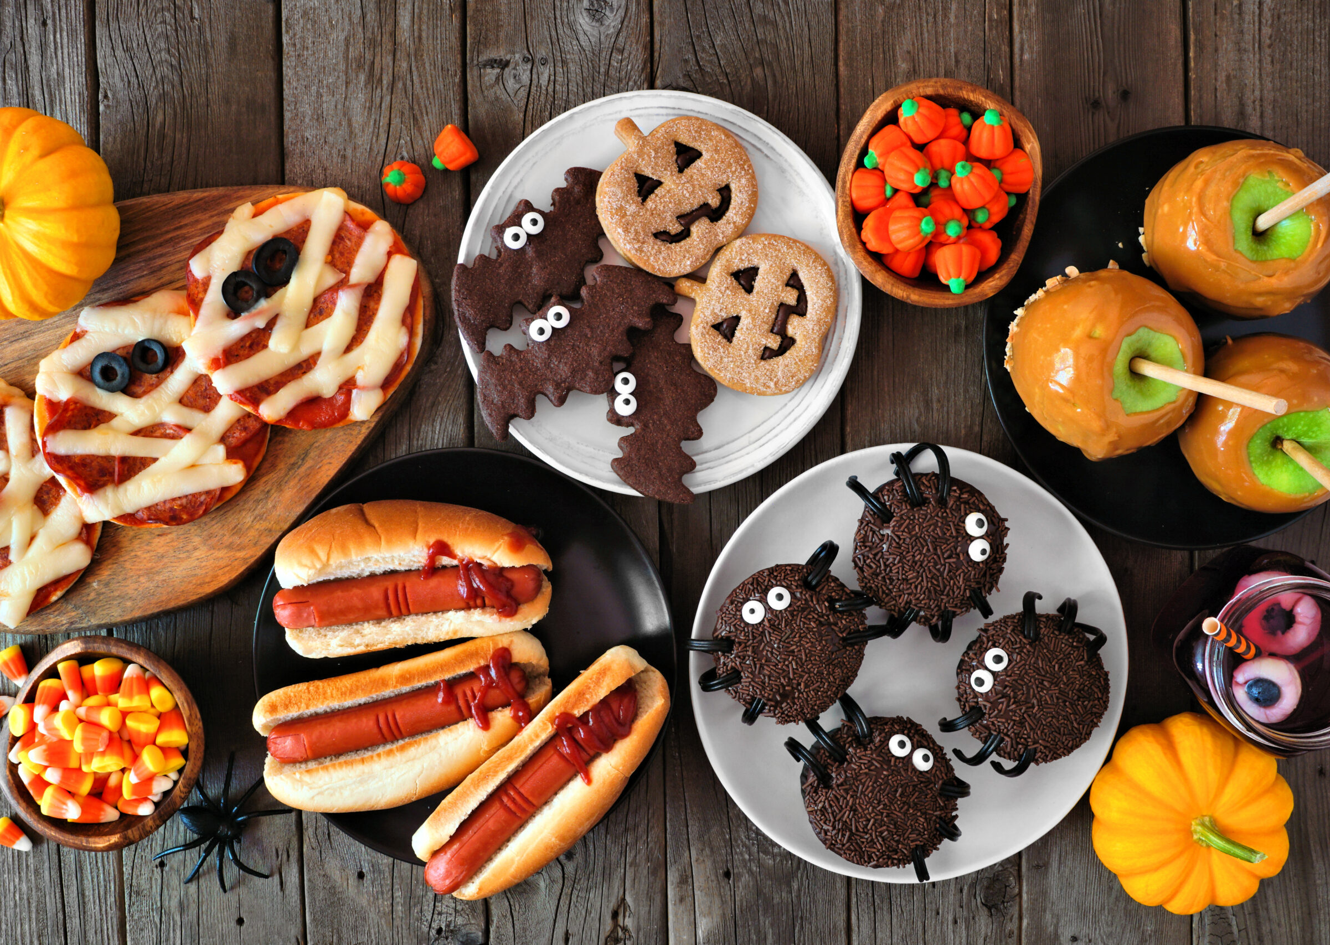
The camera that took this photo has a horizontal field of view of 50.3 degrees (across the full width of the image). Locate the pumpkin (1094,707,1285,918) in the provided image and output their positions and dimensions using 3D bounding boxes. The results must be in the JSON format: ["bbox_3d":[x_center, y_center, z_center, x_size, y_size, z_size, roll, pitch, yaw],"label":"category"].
[{"bbox_3d":[0.252,0.163,0.674,0.094,0.062,0.094,0,92,0],"label":"pumpkin"}]

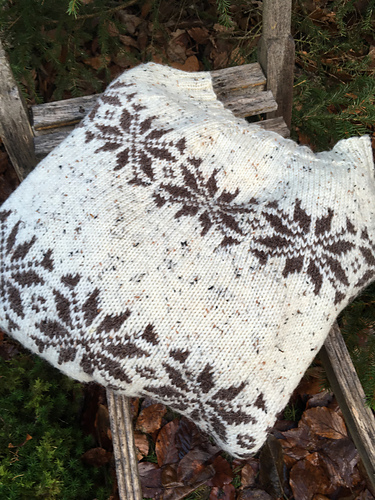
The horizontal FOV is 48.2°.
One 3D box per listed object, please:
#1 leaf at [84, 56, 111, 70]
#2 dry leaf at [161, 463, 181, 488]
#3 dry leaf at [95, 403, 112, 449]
[{"bbox_3d":[-0.256,-0.554,1.223,0.061,0.018,0.067,40,68,19],"label":"leaf"},{"bbox_3d":[-0.031,0.382,0.711,0.031,0.018,0.034,-15,62,-8],"label":"dry leaf"},{"bbox_3d":[-0.170,0.363,0.857,0.035,0.020,0.092,-15,66,-7],"label":"dry leaf"}]

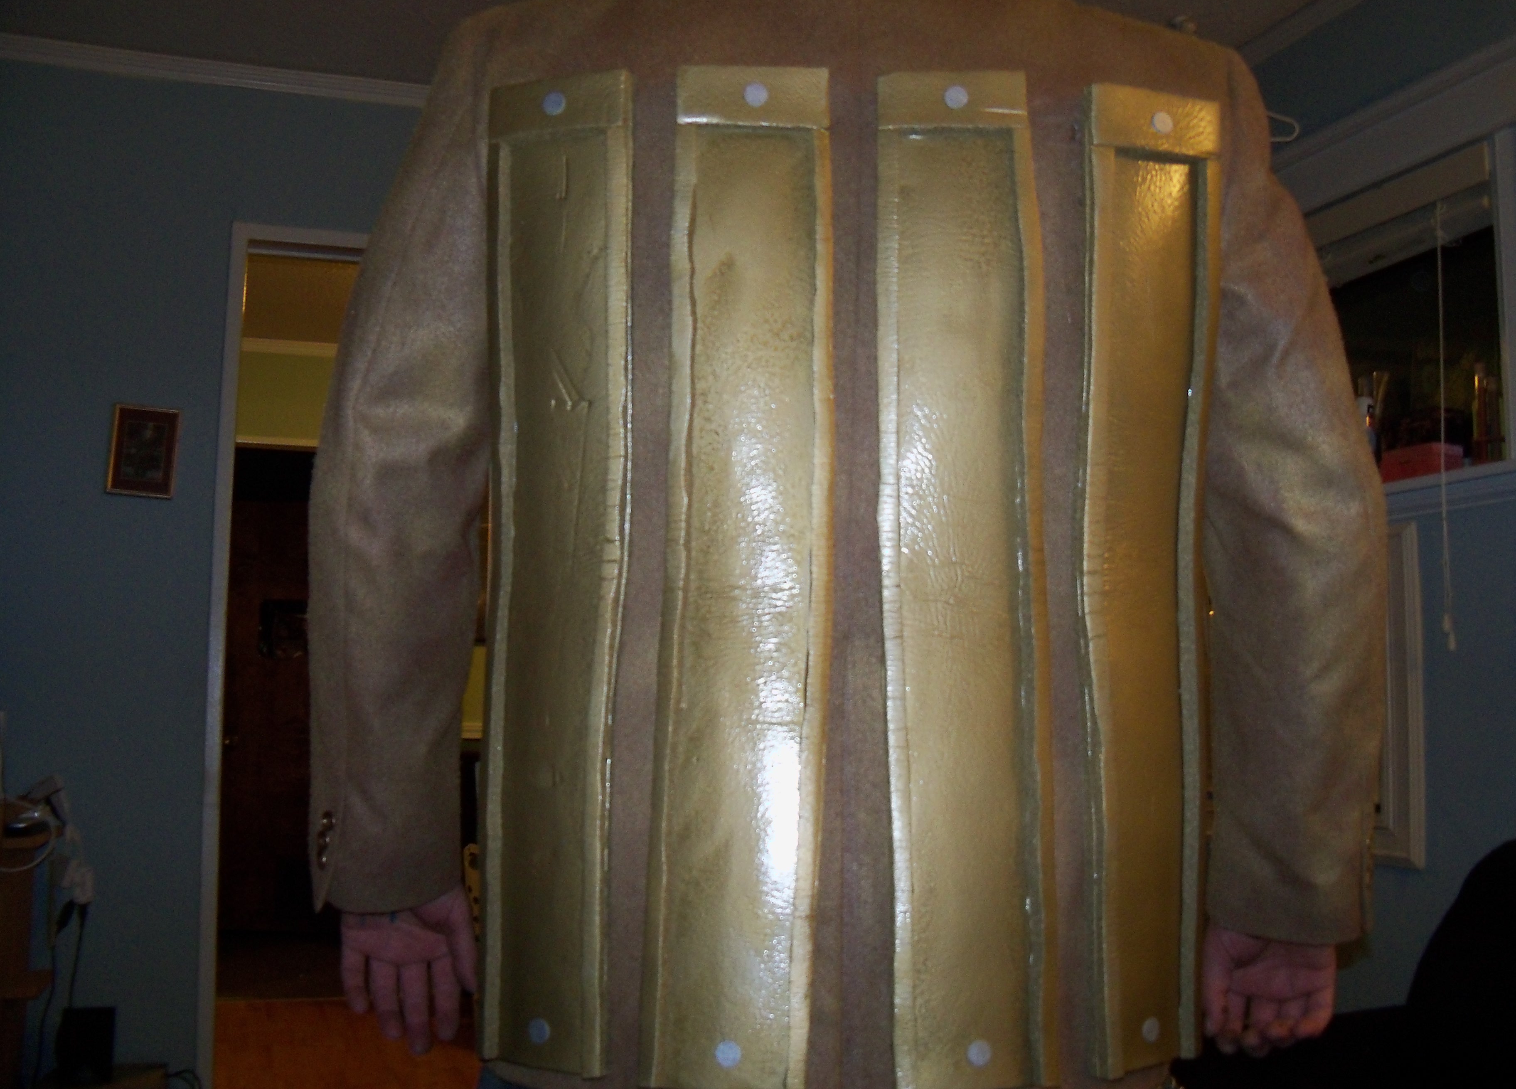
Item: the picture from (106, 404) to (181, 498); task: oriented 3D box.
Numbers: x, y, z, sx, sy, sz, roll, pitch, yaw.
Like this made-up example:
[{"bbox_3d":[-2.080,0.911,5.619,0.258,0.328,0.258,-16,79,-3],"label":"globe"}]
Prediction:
[{"bbox_3d":[-1.344,-0.202,3.359,0.131,0.194,0.018,6,-7,-19],"label":"picture"}]

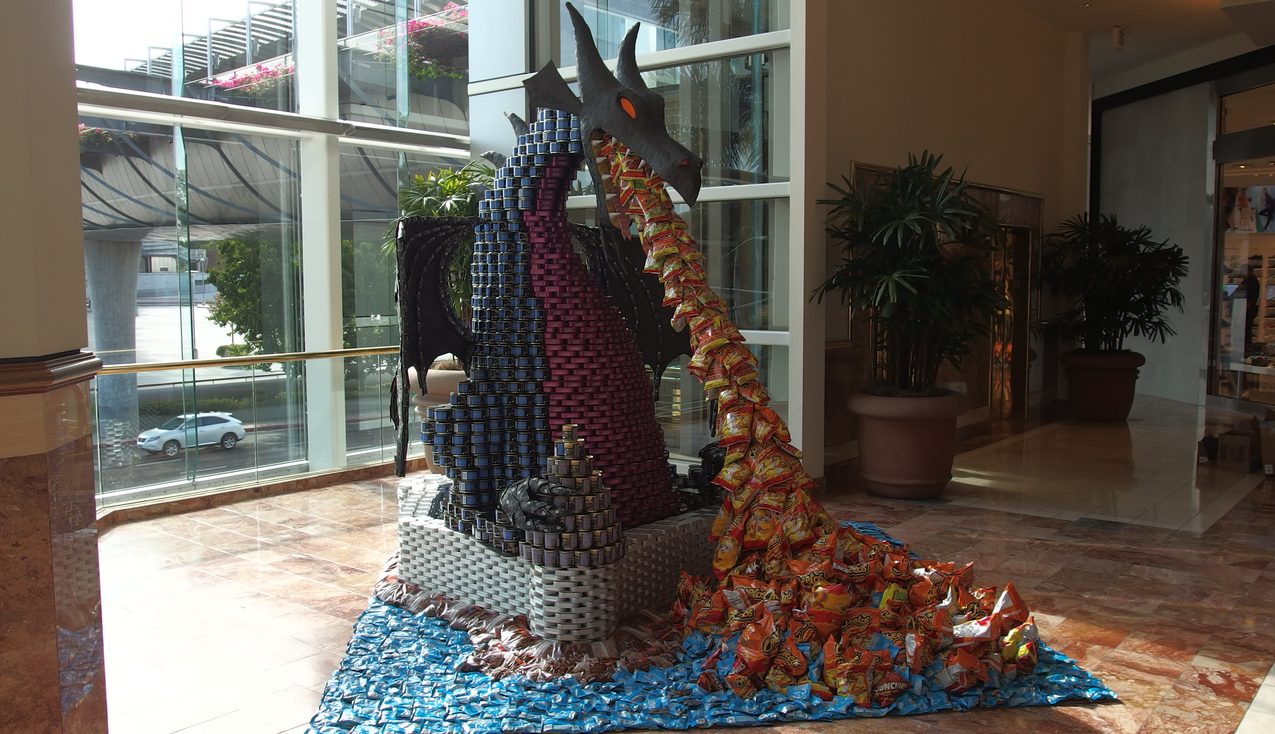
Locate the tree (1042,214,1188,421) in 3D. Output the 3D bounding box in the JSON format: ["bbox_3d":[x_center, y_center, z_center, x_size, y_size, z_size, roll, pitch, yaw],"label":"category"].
[{"bbox_3d":[5.598,-0.589,12.293,1.700,2.420,1.650,-1,5,-10],"label":"tree"}]

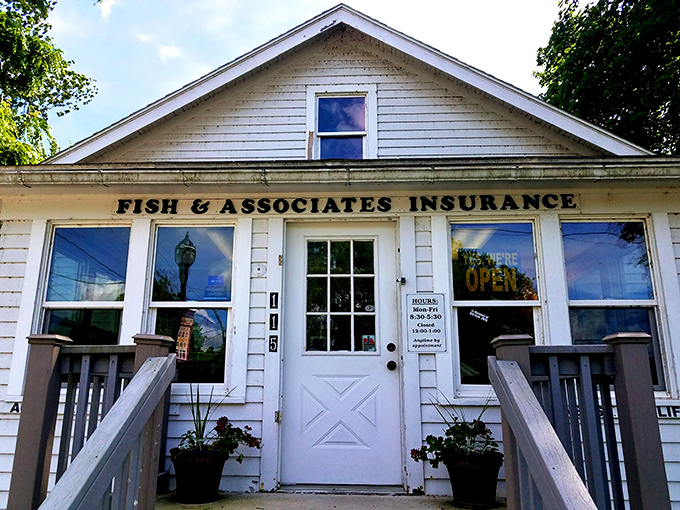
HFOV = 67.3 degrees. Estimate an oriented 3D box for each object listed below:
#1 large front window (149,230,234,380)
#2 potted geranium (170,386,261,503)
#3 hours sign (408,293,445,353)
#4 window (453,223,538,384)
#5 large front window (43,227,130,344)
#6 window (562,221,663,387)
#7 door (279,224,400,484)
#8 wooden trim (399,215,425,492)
[{"bbox_3d":[-1.210,0.390,4.156,0.690,1.320,0.080,0,-13,3],"label":"large front window"},{"bbox_3d":[-0.895,1.342,3.667,0.660,0.780,0.450,0,-13,3],"label":"potted geranium"},{"bbox_3d":[0.674,0.528,3.968,0.302,0.455,0.020,0,-13,3],"label":"hours sign"},{"bbox_3d":[1.235,0.371,4.042,0.685,1.320,0.080,0,-13,3],"label":"window"},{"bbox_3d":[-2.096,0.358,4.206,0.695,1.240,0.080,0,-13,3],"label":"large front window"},{"bbox_3d":[2.124,0.364,4.001,0.685,1.320,0.080,0,-13,3],"label":"window"},{"bbox_3d":[0.013,0.724,4.023,0.915,2.030,0.050,0,-13,3],"label":"door"},{"bbox_3d":[0.551,0.706,3.947,0.126,2.100,0.035,0,-13,3],"label":"wooden trim"}]

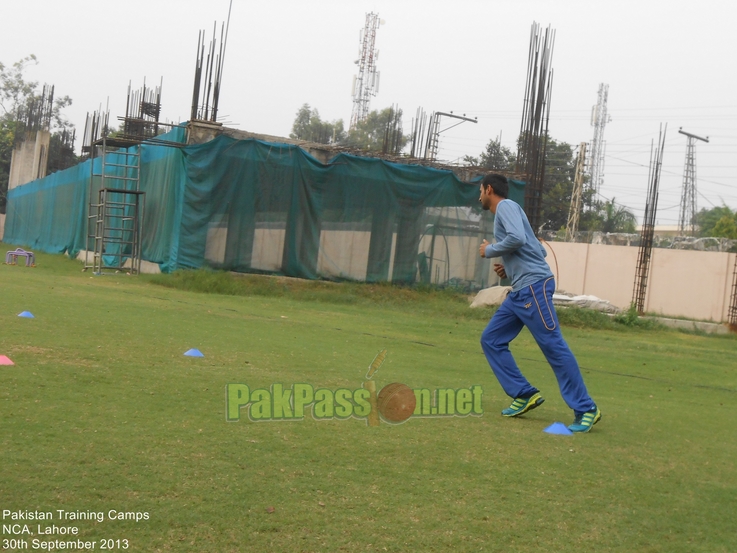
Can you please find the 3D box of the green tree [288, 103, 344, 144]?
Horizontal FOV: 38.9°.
[{"bbox_3d":[-4.417,-7.321,80.161,4.600,11.630,4.600,5,2,0],"label":"green tree"}]

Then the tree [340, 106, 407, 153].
[{"bbox_3d":[0.096,-7.048,80.164,5.200,11.870,5.200,5,2,0],"label":"tree"}]

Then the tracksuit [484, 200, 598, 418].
[{"bbox_3d":[1.171,0.197,6.980,0.770,1.370,0.520,5,2,10],"label":"tracksuit"}]

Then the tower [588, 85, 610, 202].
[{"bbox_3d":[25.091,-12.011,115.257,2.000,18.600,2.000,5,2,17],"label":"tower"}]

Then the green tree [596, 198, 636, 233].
[{"bbox_3d":[13.624,-1.796,58.069,2.700,4.990,2.700,5,2,11],"label":"green tree"}]

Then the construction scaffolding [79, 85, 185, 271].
[{"bbox_3d":[-5.747,-2.352,25.300,2.000,4.400,1.500,4,2,-21],"label":"construction scaffolding"}]

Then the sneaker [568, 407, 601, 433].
[{"bbox_3d":[1.428,0.940,6.880,0.275,0.130,0.105,-25,-11,23],"label":"sneaker"}]

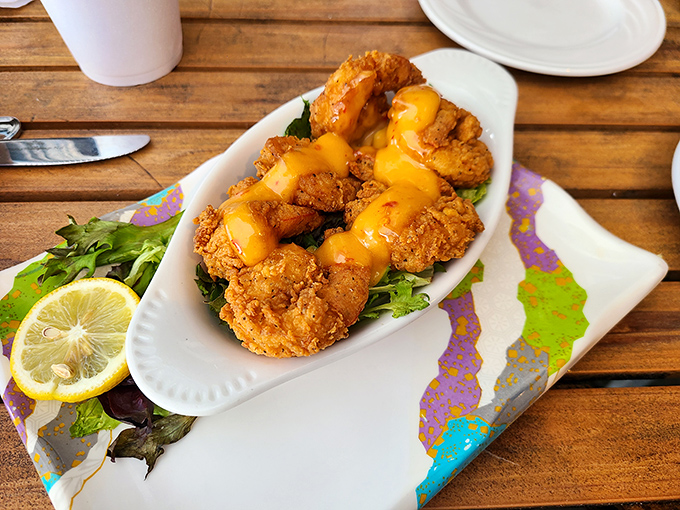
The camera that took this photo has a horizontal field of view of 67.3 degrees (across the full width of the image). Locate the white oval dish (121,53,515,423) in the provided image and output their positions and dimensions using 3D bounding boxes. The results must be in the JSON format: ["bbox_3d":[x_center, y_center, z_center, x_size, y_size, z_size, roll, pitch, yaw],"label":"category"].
[{"bbox_3d":[0.006,-0.018,0.251,0.120,0.045,0.239,35,63,20],"label":"white oval dish"}]

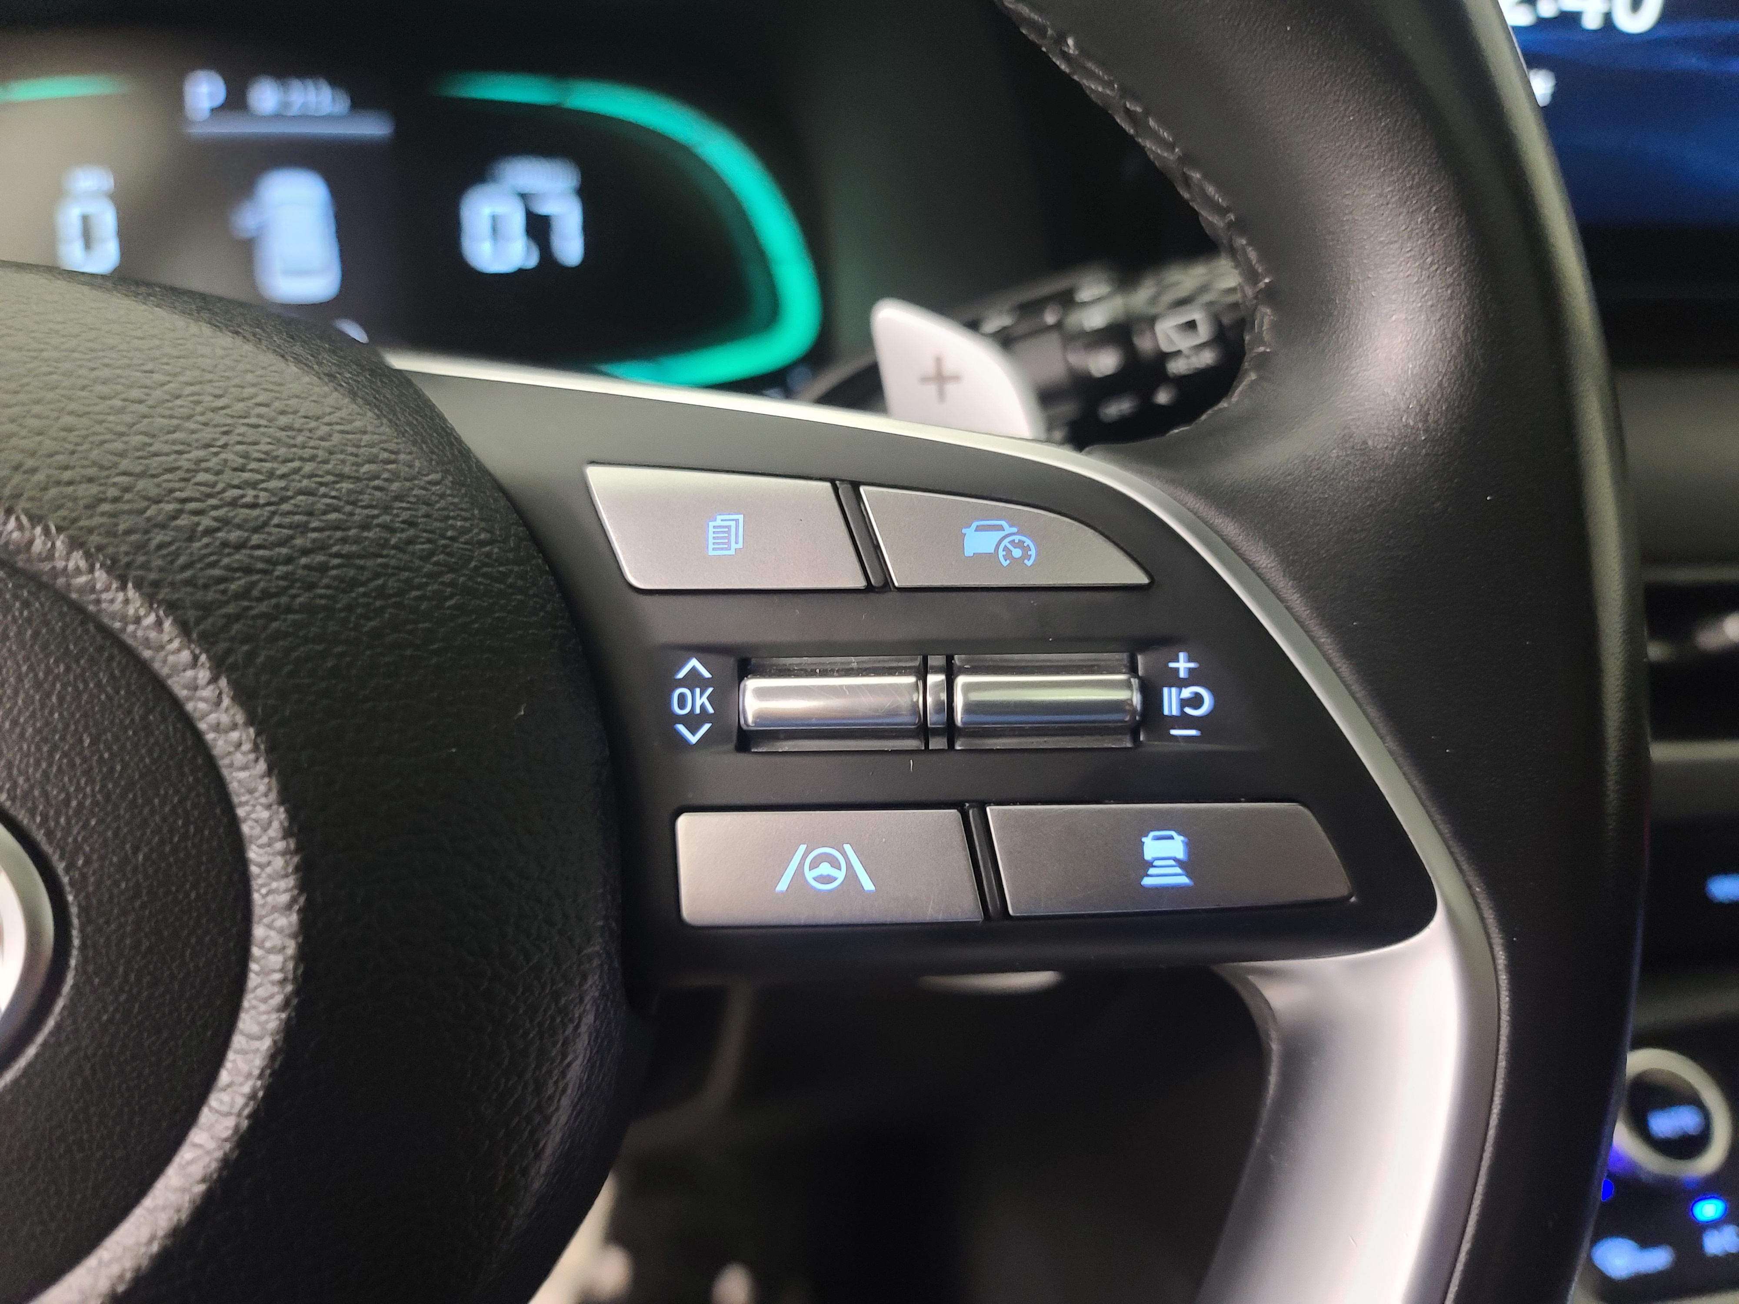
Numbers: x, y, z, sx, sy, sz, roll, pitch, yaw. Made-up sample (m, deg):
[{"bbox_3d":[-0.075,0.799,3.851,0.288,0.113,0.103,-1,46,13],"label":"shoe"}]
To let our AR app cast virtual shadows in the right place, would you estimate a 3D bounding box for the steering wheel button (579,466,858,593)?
[{"bbox_3d":[-0.015,-0.013,0.132,0.029,0.013,0.004,0,-5,0],"label":"steering wheel button"}]

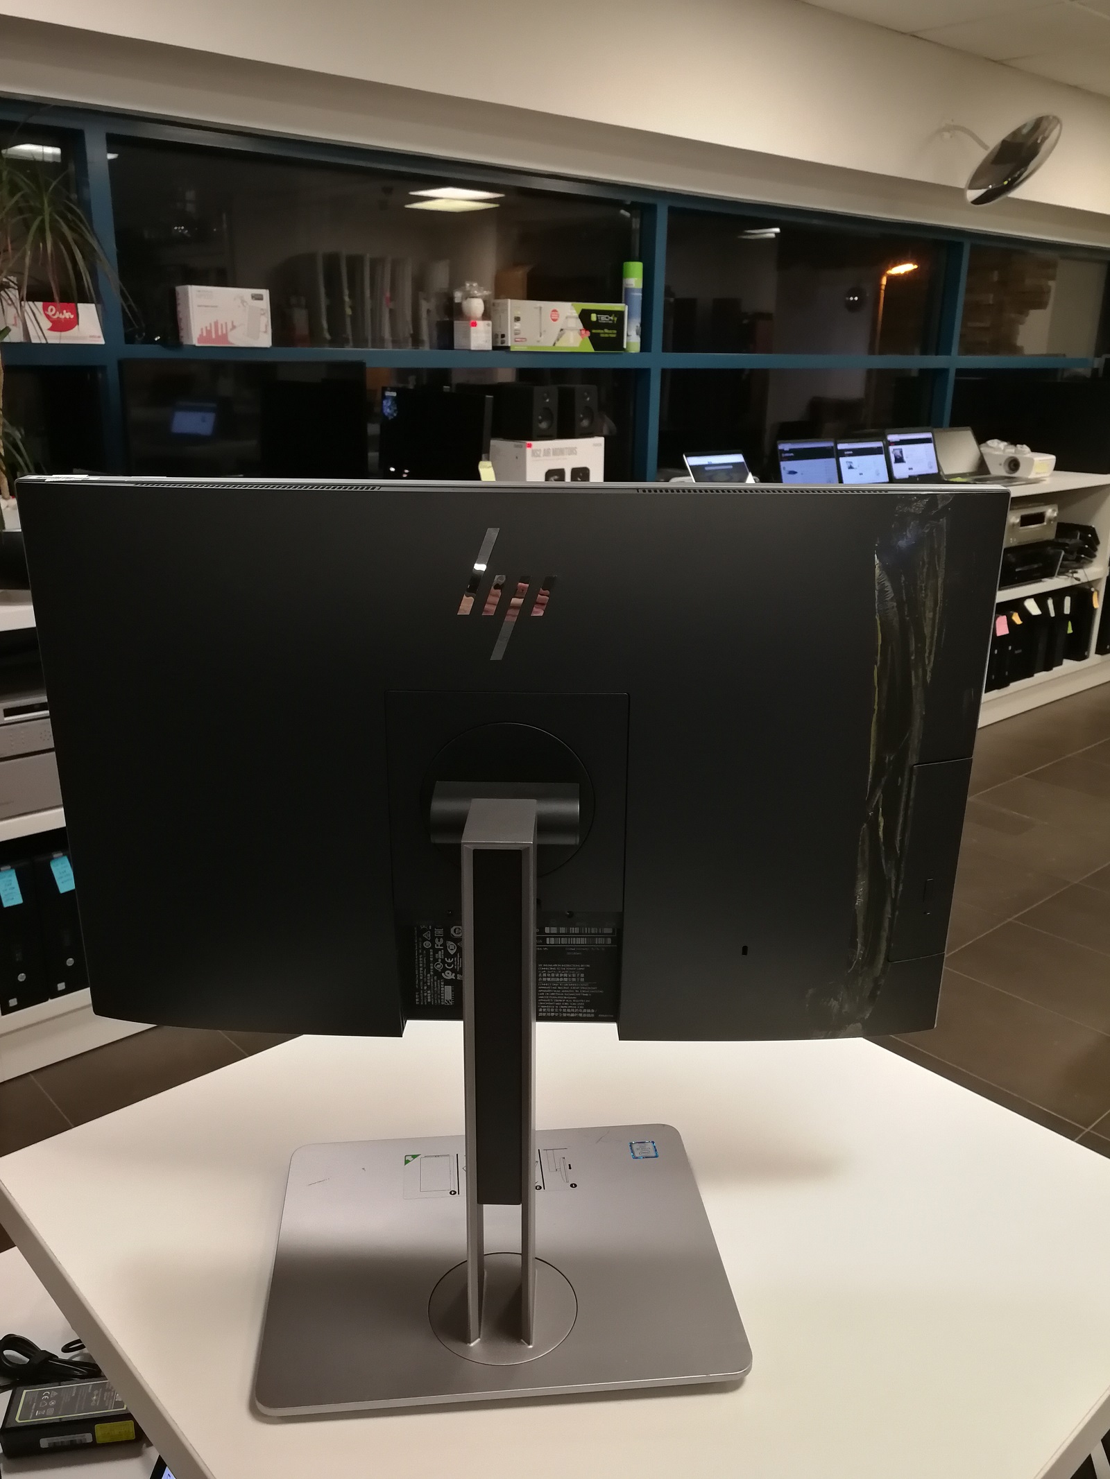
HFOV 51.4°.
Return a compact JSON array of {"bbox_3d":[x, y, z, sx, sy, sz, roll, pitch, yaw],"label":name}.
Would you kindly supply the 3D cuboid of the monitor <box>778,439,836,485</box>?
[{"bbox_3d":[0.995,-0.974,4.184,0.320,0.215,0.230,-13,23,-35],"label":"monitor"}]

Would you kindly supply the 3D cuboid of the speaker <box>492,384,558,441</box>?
[{"bbox_3d":[-0.080,-0.961,3.378,0.094,0.147,0.154,-16,26,-41],"label":"speaker"}]

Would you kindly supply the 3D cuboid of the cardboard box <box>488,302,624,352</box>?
[{"bbox_3d":[0.016,-1.258,3.519,0.426,0.141,0.097,-12,23,-33],"label":"cardboard box"}]

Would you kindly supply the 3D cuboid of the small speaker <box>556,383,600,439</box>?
[{"bbox_3d":[0.041,-0.991,3.477,0.092,0.148,0.154,-16,26,-41],"label":"small speaker"}]

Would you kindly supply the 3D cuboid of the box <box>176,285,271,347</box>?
[{"bbox_3d":[-0.850,-1.089,2.980,0.210,0.141,0.081,-14,23,-37],"label":"box"}]

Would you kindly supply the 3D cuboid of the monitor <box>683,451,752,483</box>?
[{"bbox_3d":[0.648,-0.875,3.922,0.297,0.188,0.312,-14,23,-37],"label":"monitor"}]

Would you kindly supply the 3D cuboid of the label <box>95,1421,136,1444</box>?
[{"bbox_3d":[-0.370,0.585,0.973,0.030,0.020,0.002,-2,19,-9],"label":"label"}]

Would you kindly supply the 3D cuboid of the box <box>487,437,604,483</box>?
[{"bbox_3d":[-0.033,-0.768,3.454,0.315,0.262,0.190,-16,25,-41],"label":"box"}]

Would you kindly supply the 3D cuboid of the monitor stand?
[{"bbox_3d":[-0.034,0.180,0.696,0.284,0.326,0.221,-1,19,-6],"label":"monitor stand"}]

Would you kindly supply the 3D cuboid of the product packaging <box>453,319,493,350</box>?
[{"bbox_3d":[-0.247,-1.221,3.491,0.078,0.082,0.084,-14,24,-38],"label":"product packaging"}]

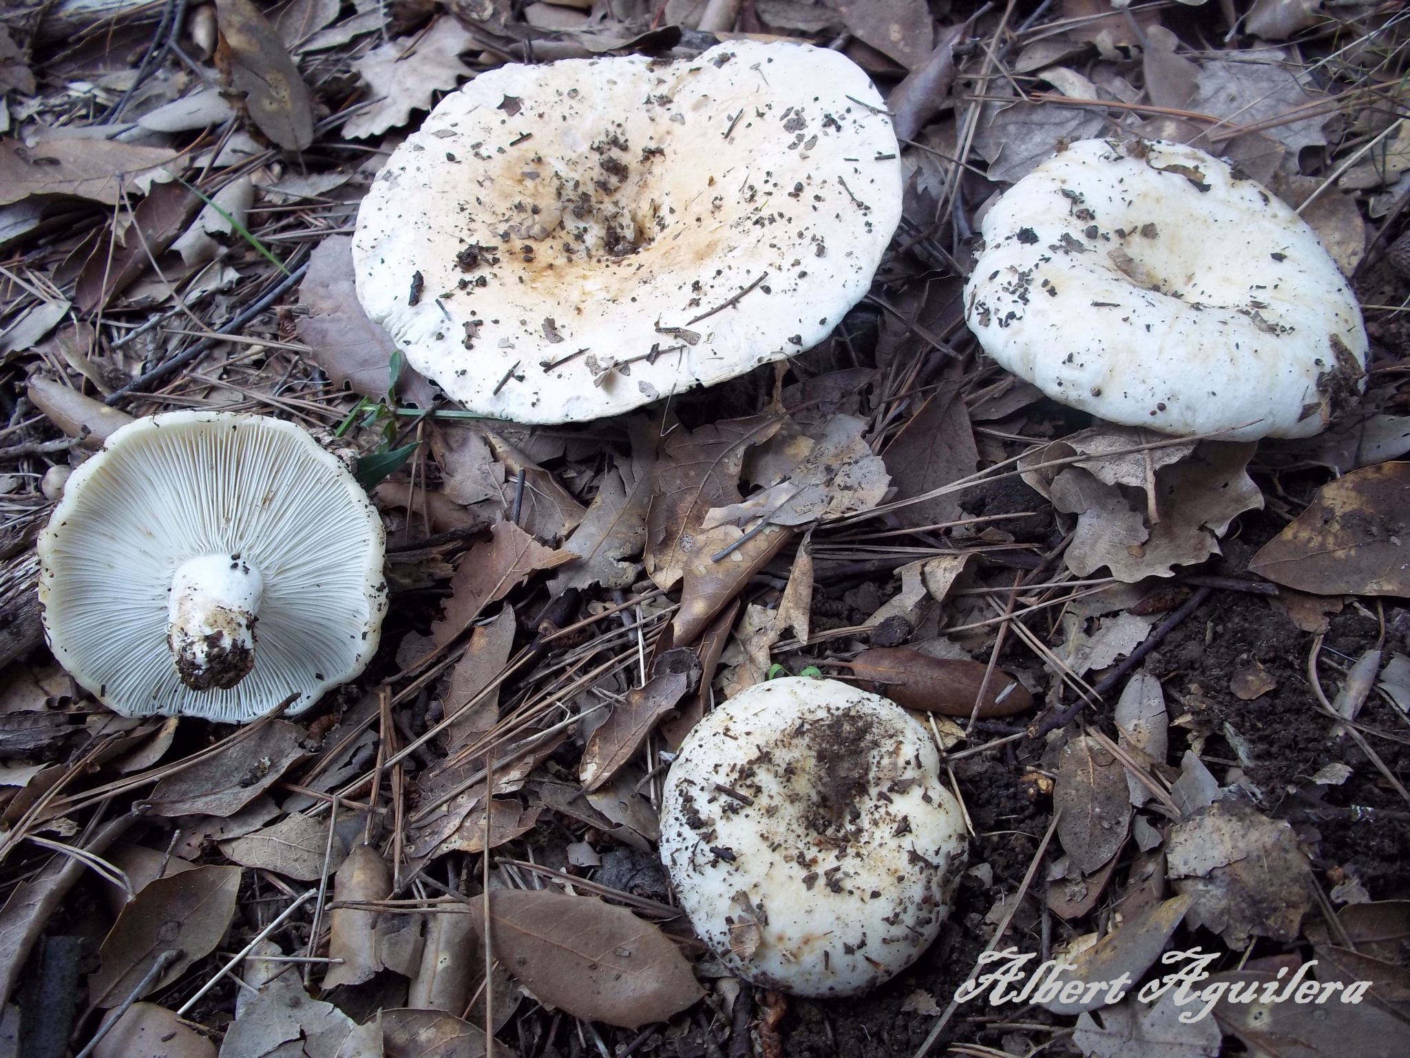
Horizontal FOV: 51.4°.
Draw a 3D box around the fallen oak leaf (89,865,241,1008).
[{"bbox_3d":[-0.146,0.107,0.393,0.029,0.010,0.050,35,62,22],"label":"fallen oak leaf"}]

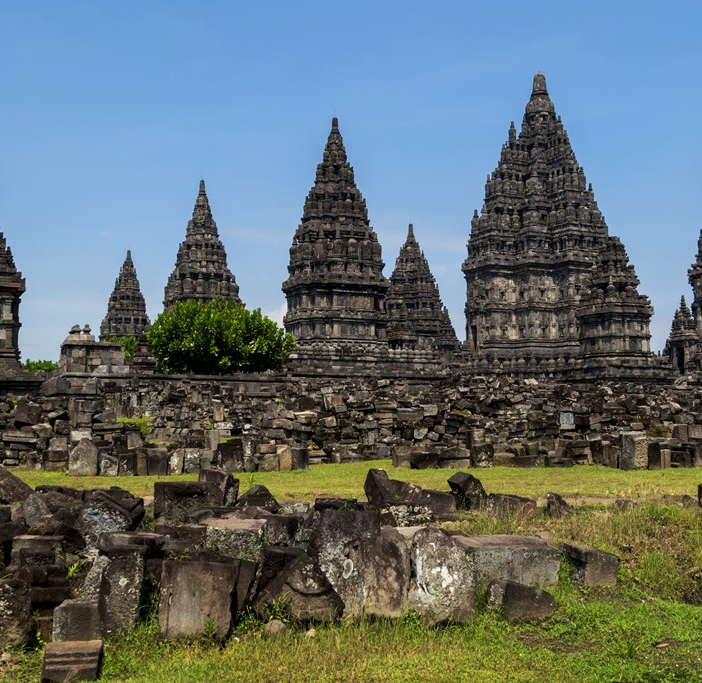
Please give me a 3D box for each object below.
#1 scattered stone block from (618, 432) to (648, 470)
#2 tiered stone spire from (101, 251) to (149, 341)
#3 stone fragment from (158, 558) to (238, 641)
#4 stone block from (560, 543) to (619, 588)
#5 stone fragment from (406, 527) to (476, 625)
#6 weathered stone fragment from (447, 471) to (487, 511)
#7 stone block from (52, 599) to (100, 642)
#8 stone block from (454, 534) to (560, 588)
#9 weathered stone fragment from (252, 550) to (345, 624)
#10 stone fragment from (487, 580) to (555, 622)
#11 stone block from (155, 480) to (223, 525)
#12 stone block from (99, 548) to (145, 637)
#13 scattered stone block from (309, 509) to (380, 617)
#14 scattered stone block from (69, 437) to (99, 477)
[{"bbox_3d":[4.866,1.904,17.120,0.350,0.610,0.350,2,-4,-29],"label":"scattered stone block"},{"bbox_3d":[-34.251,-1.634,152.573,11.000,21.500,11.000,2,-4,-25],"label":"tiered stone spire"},{"bbox_3d":[-1.056,1.775,6.891,0.530,0.540,0.280,0,-3,-6],"label":"stone fragment"},{"bbox_3d":[1.867,1.751,7.789,0.295,0.256,0.460,0,-2,-10],"label":"stone block"},{"bbox_3d":[0.607,1.563,6.695,0.441,0.576,0.360,0,-2,5],"label":"stone fragment"},{"bbox_3d":[1.423,1.830,12.139,0.426,0.415,0.420,-1,-2,15],"label":"weathered stone fragment"},{"bbox_3d":[-1.688,1.729,6.139,0.279,0.201,0.280,0,-2,-12],"label":"stone block"},{"bbox_3d":[1.199,1.722,7.790,0.773,0.344,0.500,0,-2,0],"label":"stone block"},{"bbox_3d":[-0.344,1.632,6.693,0.583,0.411,0.400,0,-2,0],"label":"weathered stone fragment"},{"bbox_3d":[1.250,1.880,7.256,0.420,0.280,0.270,2,-4,-28],"label":"stone fragment"},{"bbox_3d":[-1.507,1.506,9.230,0.640,0.380,0.380,0,-3,-7],"label":"stone block"},{"bbox_3d":[-1.430,1.569,6.245,0.271,0.479,0.300,0,-2,-12],"label":"stone block"},{"bbox_3d":[-0.049,1.665,7.518,0.530,0.810,0.350,0,-11,0],"label":"scattered stone block"},{"bbox_3d":[-4.413,1.911,16.439,0.488,0.592,0.330,0,-2,-12],"label":"scattered stone block"}]

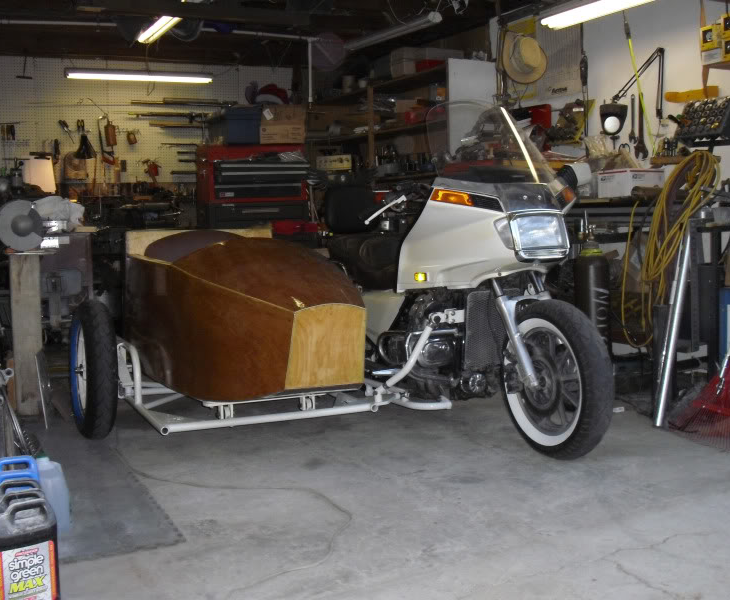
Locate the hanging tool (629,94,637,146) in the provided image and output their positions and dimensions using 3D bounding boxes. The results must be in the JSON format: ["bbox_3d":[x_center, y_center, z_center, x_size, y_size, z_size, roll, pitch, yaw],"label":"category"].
[{"bbox_3d":[1.623,-1.085,5.308,0.022,0.307,0.052,-4,6,-28],"label":"hanging tool"}]

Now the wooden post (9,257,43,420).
[{"bbox_3d":[-1.888,0.197,4.883,0.135,0.885,0.130,-4,6,-28],"label":"wooden post"}]

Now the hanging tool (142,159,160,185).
[{"bbox_3d":[-1.880,-1.126,7.697,0.150,0.210,0.060,-4,6,-28],"label":"hanging tool"}]

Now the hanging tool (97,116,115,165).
[{"bbox_3d":[-2.261,-1.395,7.680,0.150,0.420,0.040,-4,6,-26],"label":"hanging tool"}]

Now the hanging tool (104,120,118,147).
[{"bbox_3d":[-2.174,-1.431,7.502,0.115,0.230,0.070,-4,6,-28],"label":"hanging tool"}]

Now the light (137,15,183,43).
[{"bbox_3d":[-1.110,-1.588,4.964,0.120,0.090,1.200,-4,6,-26],"label":"light"}]

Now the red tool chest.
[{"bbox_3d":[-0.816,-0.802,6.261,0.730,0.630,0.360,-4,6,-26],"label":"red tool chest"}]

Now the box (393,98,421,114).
[{"bbox_3d":[0.349,-1.588,7.208,0.190,0.120,0.150,-4,6,-28],"label":"box"}]

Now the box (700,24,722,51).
[{"bbox_3d":[1.778,-1.337,4.500,0.110,0.120,0.100,-4,6,-26],"label":"box"}]

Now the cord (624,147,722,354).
[{"bbox_3d":[1.518,-0.250,4.350,0.240,0.970,0.450,-4,6,-26],"label":"cord"}]

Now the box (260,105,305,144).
[{"bbox_3d":[-0.636,-1.248,6.316,0.330,0.280,0.270,-4,6,-26],"label":"box"}]

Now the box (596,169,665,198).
[{"bbox_3d":[1.505,-0.618,4.743,0.240,0.145,0.460,-5,7,-34],"label":"box"}]

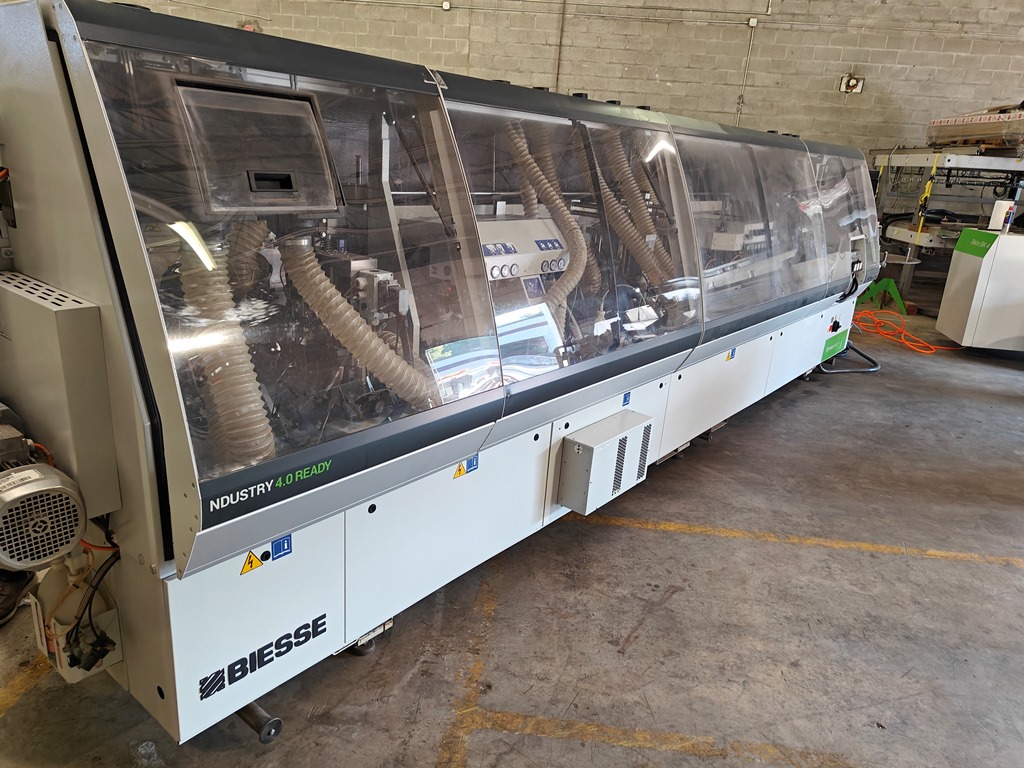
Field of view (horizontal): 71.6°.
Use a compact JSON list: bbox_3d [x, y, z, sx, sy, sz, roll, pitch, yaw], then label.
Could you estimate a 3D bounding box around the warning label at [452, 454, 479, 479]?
[{"bbox_3d":[-0.151,0.276,2.392,0.005,0.058,0.120,18,22,35],"label":"warning label"}]

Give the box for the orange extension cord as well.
[{"bbox_3d":[4.210,-0.632,7.877,0.876,0.060,2.249,6,18,5],"label":"orange extension cord"}]

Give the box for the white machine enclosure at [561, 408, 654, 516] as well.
[{"bbox_3d":[0.410,0.325,3.049,0.142,0.298,0.493,18,22,35],"label":"white machine enclosure"}]

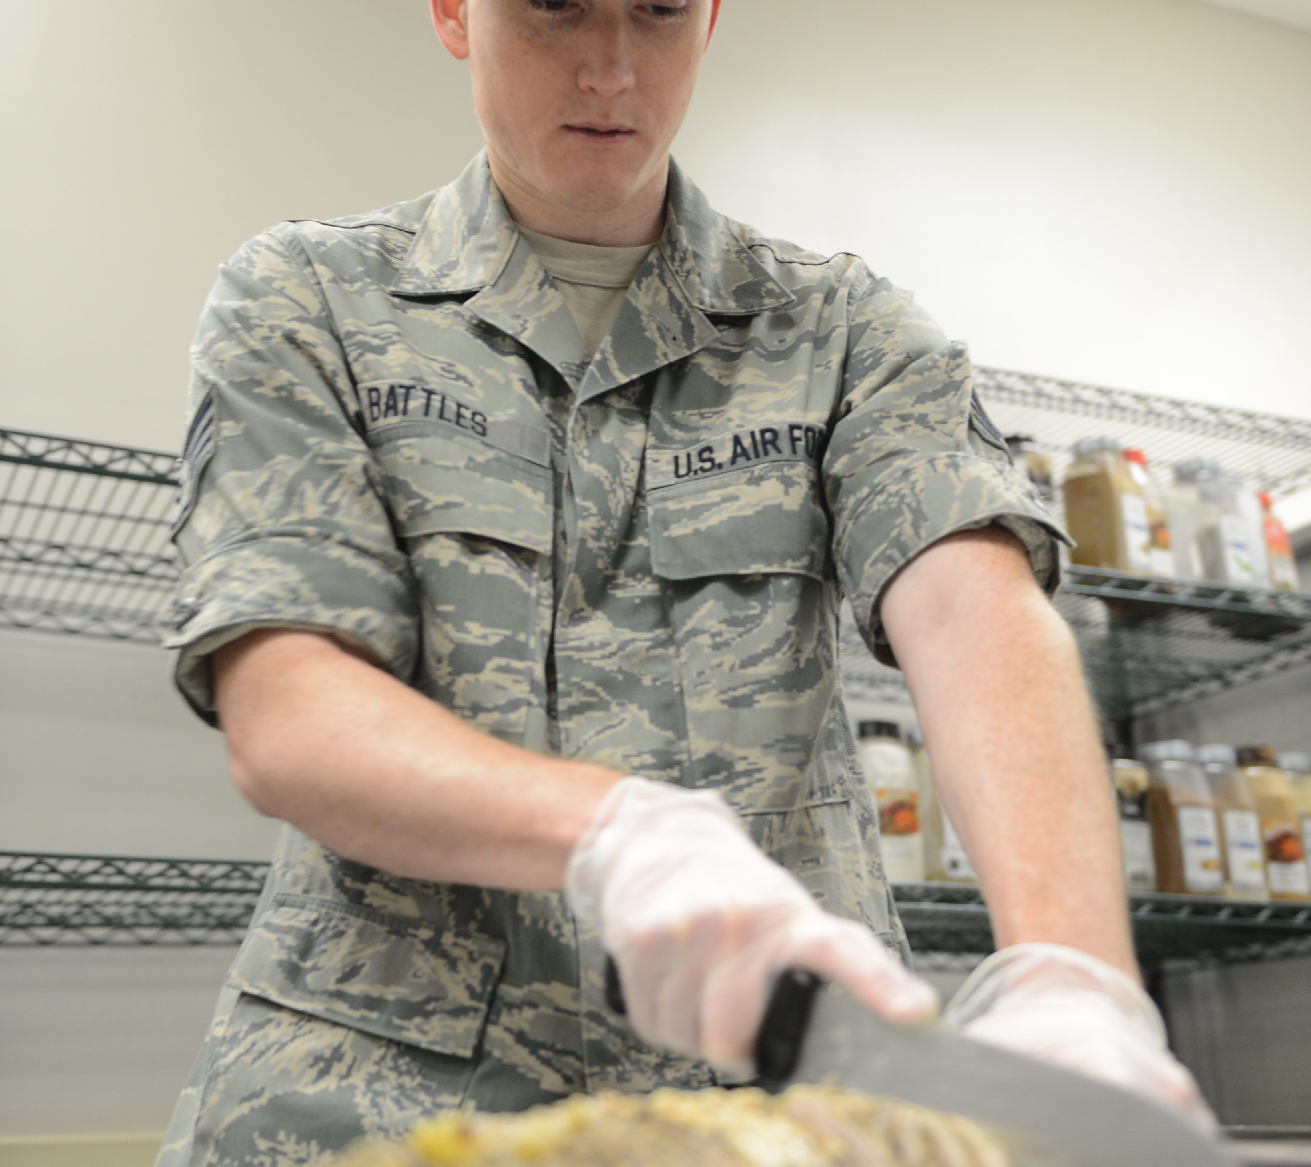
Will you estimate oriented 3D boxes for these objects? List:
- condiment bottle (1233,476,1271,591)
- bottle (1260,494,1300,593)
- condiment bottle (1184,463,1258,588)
[{"bbox_3d":[0.790,-0.053,2.609,0.062,0.193,0.062,10,-21,-34],"label":"condiment bottle"},{"bbox_3d":[0.839,-0.041,2.644,0.062,0.187,0.062,9,-20,-31],"label":"bottle"},{"bbox_3d":[0.745,-0.073,2.549,0.067,0.198,0.067,9,-20,-31],"label":"condiment bottle"}]

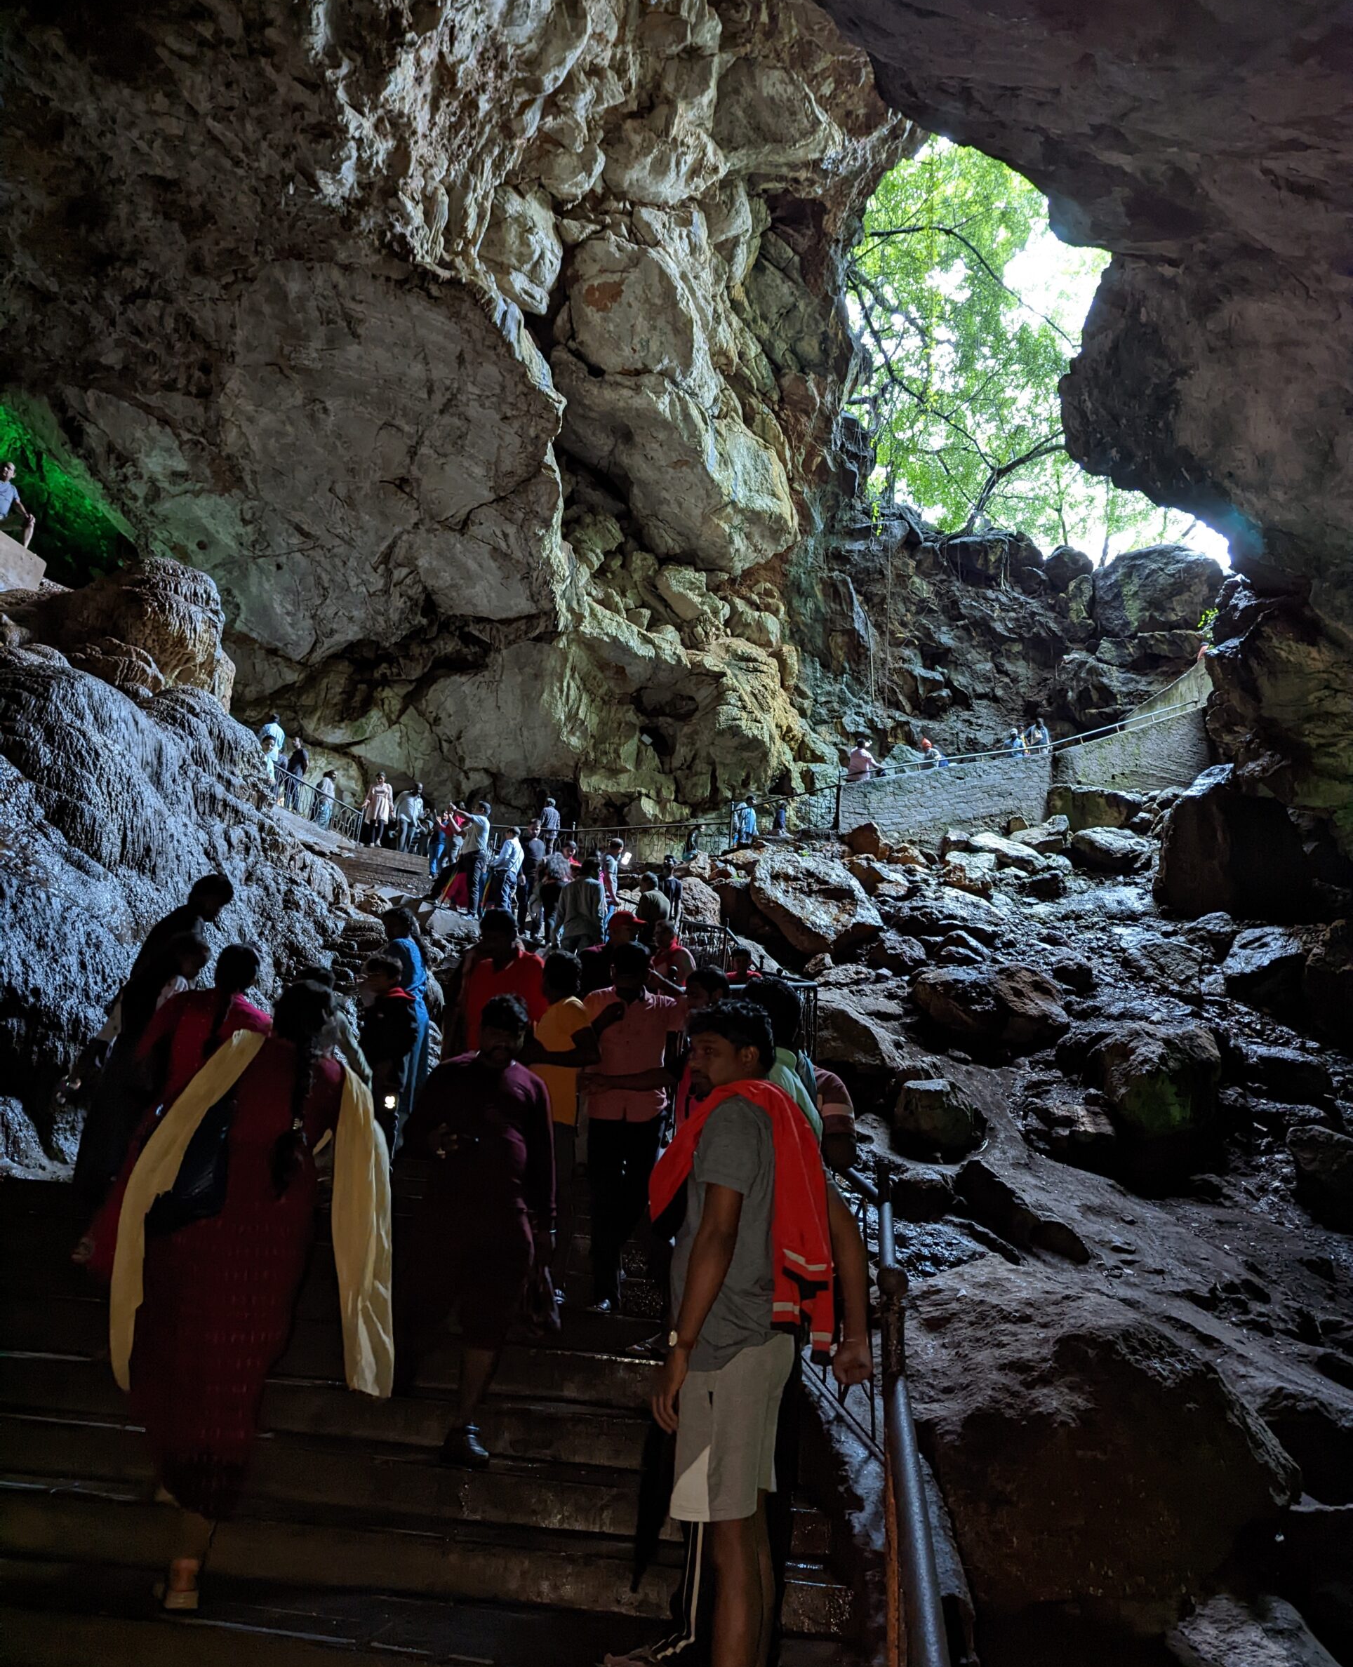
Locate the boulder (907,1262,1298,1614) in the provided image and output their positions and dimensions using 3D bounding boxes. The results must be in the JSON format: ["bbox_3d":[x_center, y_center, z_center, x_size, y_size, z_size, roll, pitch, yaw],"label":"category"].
[{"bbox_3d":[1.717,2.507,5.200,1.350,1.100,1.400,2,-15,0],"label":"boulder"}]

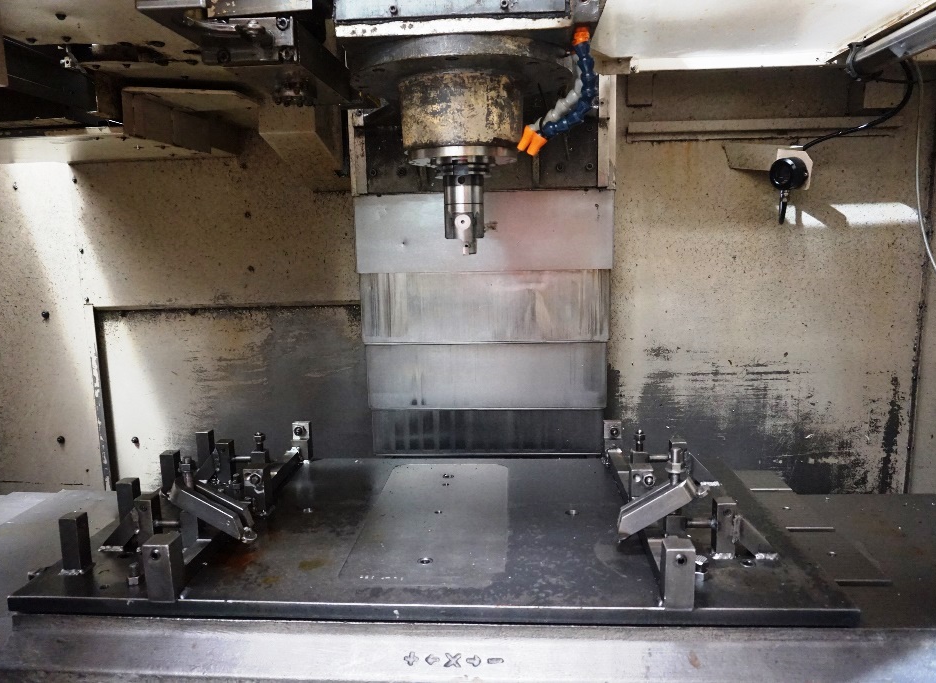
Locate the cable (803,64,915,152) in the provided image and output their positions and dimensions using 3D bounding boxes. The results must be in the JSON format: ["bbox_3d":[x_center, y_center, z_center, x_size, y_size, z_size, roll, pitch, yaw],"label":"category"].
[{"bbox_3d":[0.642,-0.382,1.117,0.150,0.130,0.090,0,9,4],"label":"cable"}]

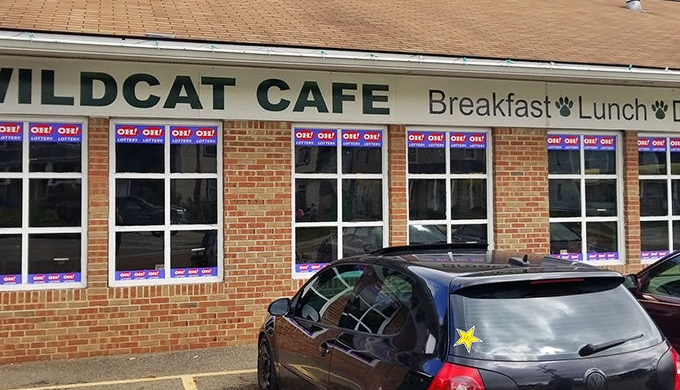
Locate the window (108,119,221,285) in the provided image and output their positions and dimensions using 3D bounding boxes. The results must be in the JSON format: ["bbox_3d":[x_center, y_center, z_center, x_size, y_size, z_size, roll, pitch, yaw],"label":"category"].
[{"bbox_3d":[-1.997,0.080,5.910,1.248,1.893,0.100,0,-2,-12],"label":"window"}]

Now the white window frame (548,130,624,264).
[{"bbox_3d":[3.379,0.061,7.075,1.248,1.893,0.100,0,-2,-12],"label":"white window frame"}]

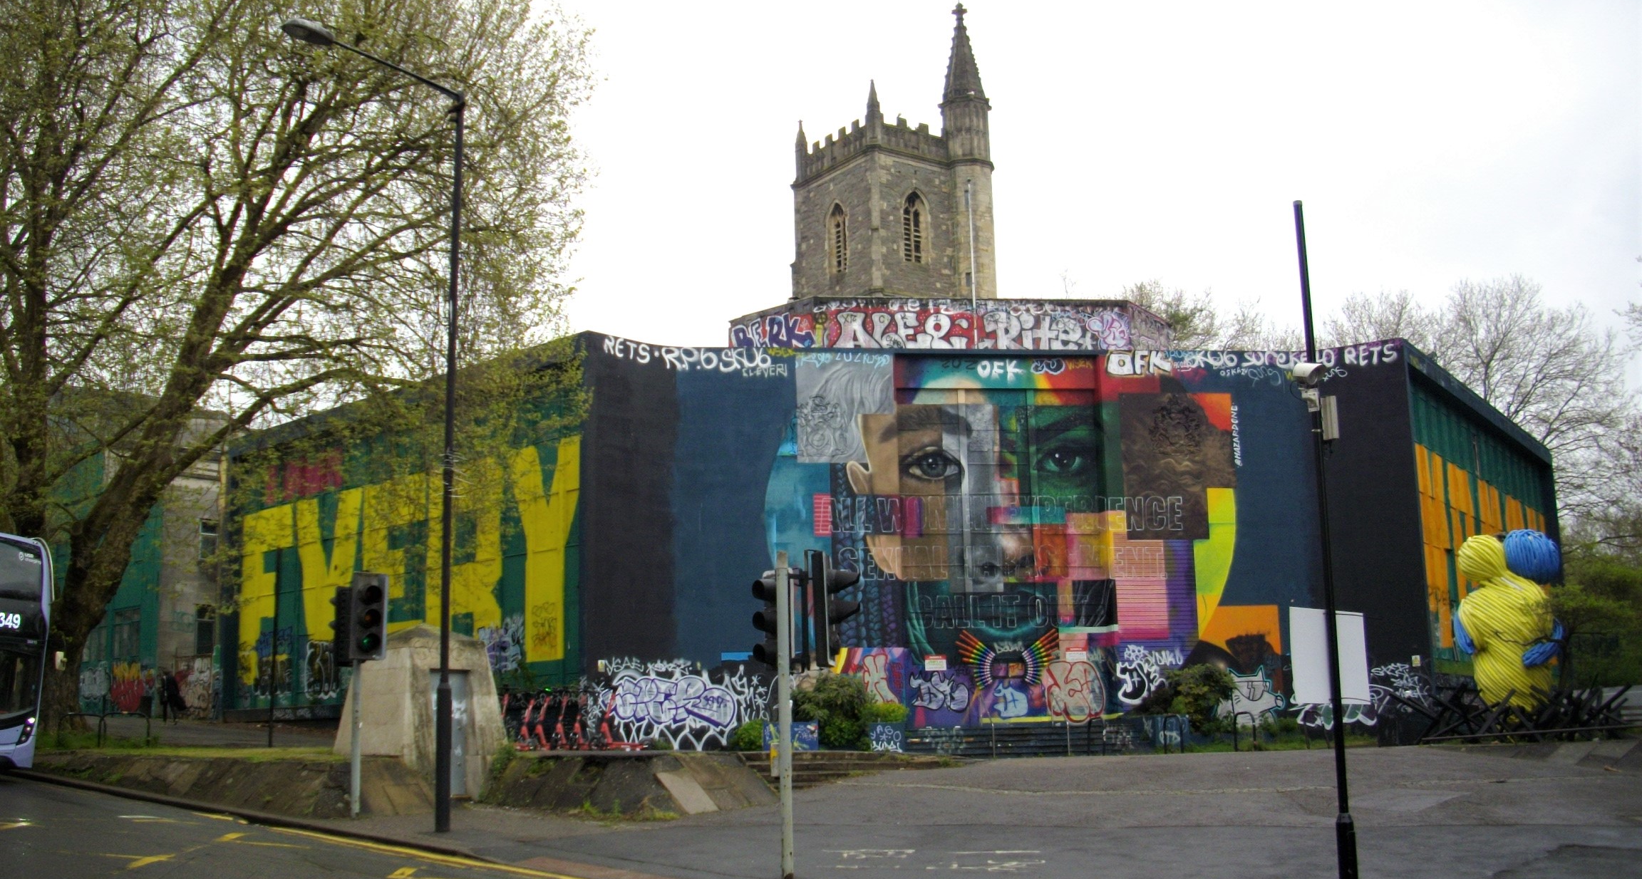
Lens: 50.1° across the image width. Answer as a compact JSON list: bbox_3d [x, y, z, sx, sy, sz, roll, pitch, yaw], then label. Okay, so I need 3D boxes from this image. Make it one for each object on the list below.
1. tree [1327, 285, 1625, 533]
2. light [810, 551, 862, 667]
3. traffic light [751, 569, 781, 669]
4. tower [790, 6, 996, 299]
[{"bbox_3d":[24.620,2.644,64.687,11.200,17.000,10.600,-5,-11,21],"label":"tree"},{"bbox_3d":[0.162,1.582,16.400,0.420,1.070,0.430,-3,-11,11],"label":"light"},{"bbox_3d":[-0.444,1.681,16.430,0.380,0.940,0.420,8,-14,-41],"label":"traffic light"},{"bbox_3d":[3.099,-3.023,74.674,6.450,32.290,6.450,6,-13,-35],"label":"tower"}]

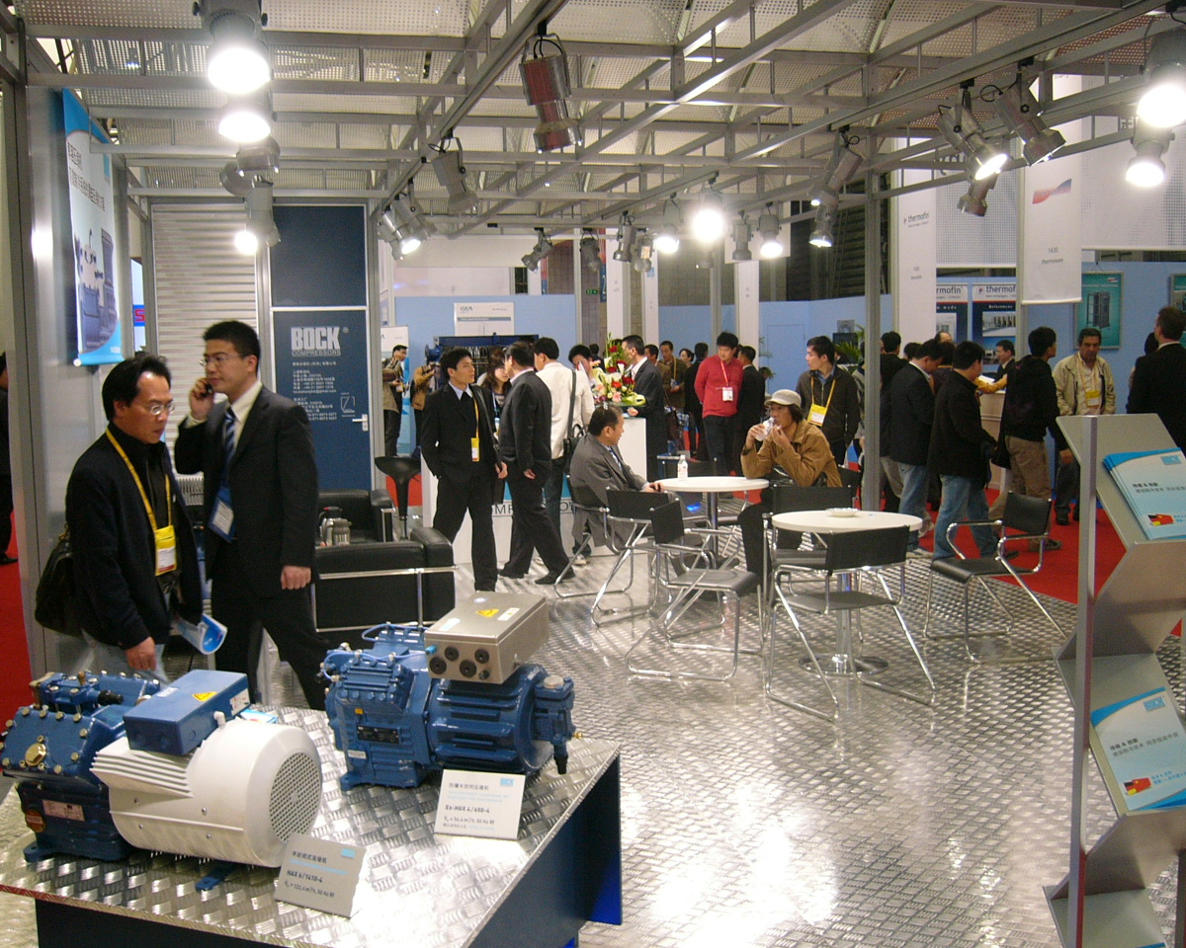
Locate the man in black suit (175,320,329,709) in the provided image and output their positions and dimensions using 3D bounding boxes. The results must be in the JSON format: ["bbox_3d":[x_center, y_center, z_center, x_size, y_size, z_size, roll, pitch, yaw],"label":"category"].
[{"bbox_3d":[-1.242,0.330,4.653,0.520,1.766,0.560,-6,7,-41],"label":"man in black suit"}]

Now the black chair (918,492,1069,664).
[{"bbox_3d":[2.192,0.535,6.897,0.580,0.820,0.570,-2,6,-10],"label":"black chair"}]

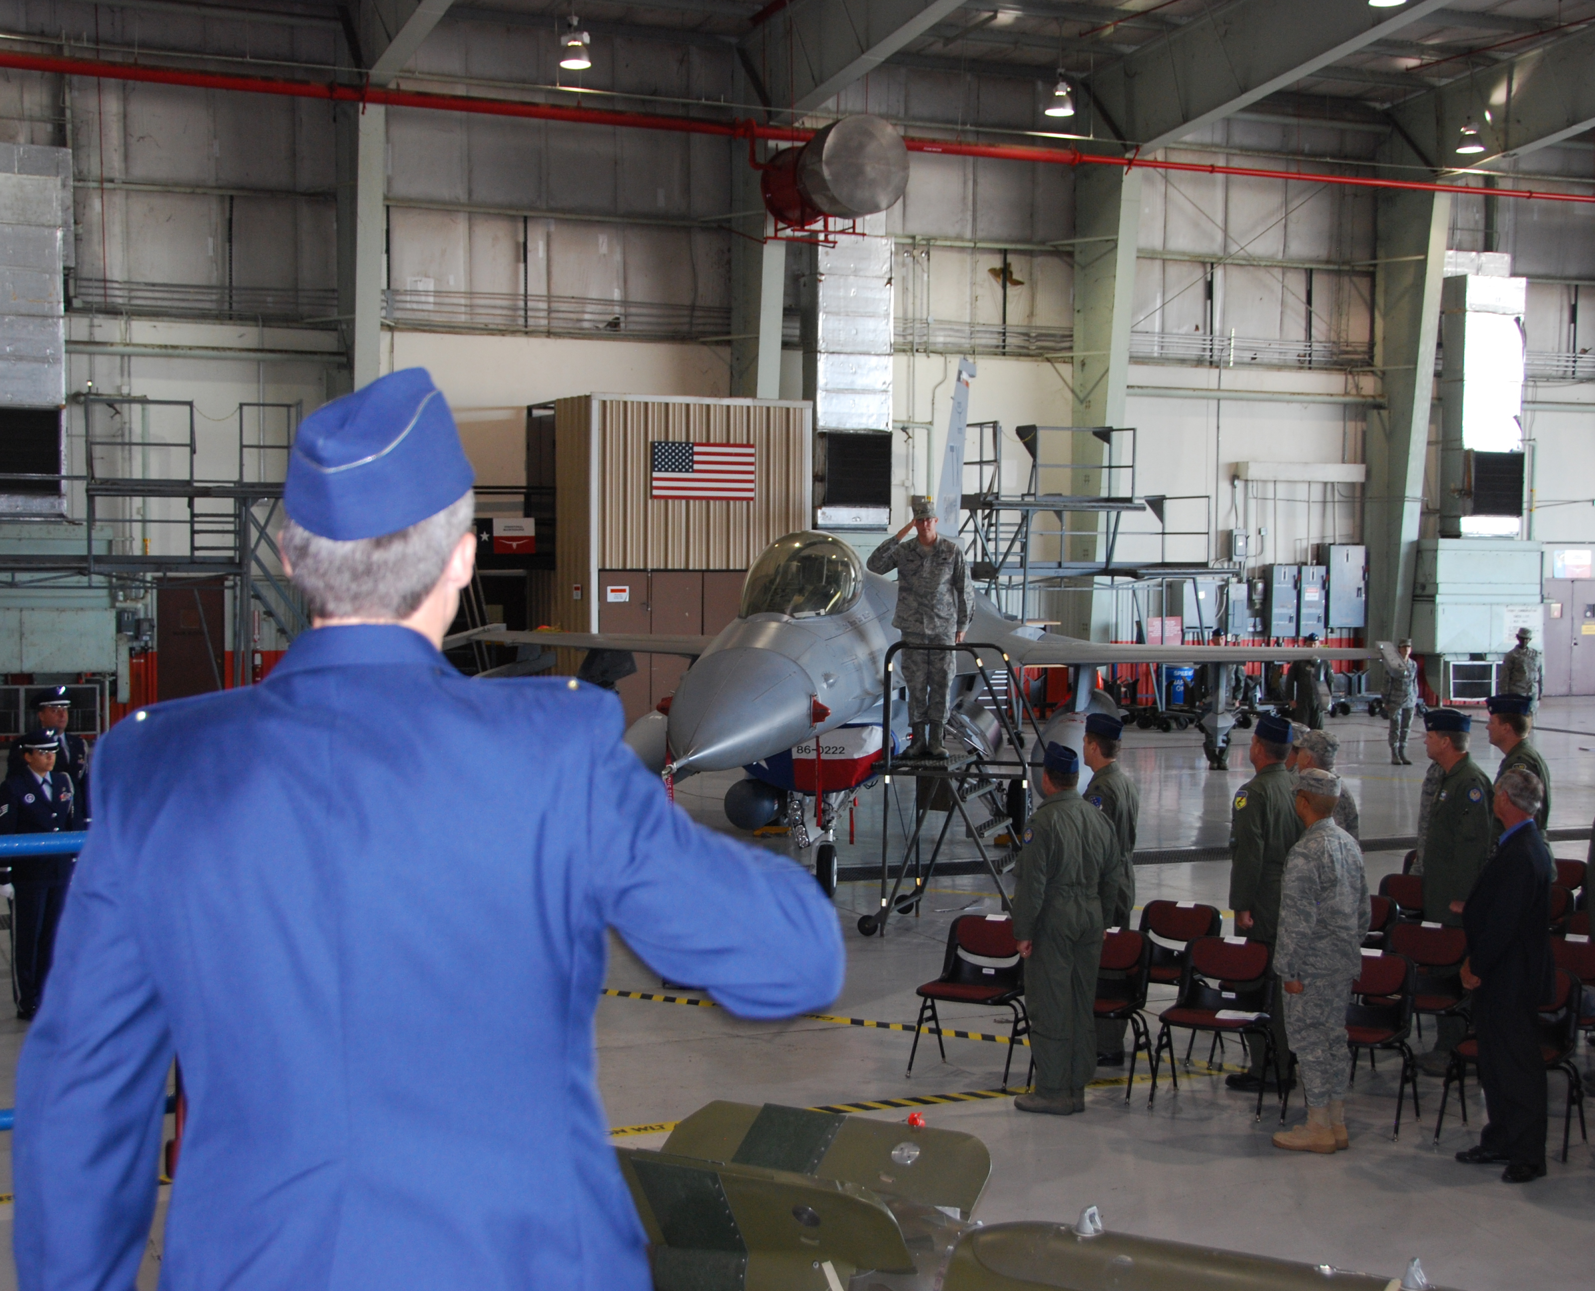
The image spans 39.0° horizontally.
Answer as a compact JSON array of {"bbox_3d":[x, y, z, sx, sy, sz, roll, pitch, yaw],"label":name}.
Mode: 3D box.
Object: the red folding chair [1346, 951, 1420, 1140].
[{"bbox_3d":[2.680,1.892,10.885,0.540,0.800,0.530,2,3,29],"label":"red folding chair"}]

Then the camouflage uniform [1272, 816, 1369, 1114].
[{"bbox_3d":[2.411,1.444,10.383,0.320,1.340,0.500,2,3,33],"label":"camouflage uniform"}]

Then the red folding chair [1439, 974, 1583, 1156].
[{"bbox_3d":[3.300,1.884,10.309,0.560,0.790,0.520,1,2,36],"label":"red folding chair"}]

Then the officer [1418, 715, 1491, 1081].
[{"bbox_3d":[3.461,1.275,11.840,0.370,1.918,0.540,1,2,12],"label":"officer"}]

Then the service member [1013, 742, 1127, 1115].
[{"bbox_3d":[1.330,1.373,11.033,0.340,1.790,0.520,2,3,44],"label":"service member"}]

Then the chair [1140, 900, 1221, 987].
[{"bbox_3d":[1.997,1.820,12.338,0.540,0.810,0.530,2,3,32],"label":"chair"}]

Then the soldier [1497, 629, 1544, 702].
[{"bbox_3d":[9.309,0.657,29.000,0.560,1.790,0.340,0,3,-9],"label":"soldier"}]

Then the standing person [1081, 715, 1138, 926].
[{"bbox_3d":[1.624,1.324,12.050,0.350,1.860,0.530,2,3,37],"label":"standing person"}]

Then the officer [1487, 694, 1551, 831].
[{"bbox_3d":[4.148,1.240,13.028,0.350,1.924,0.530,1,2,24],"label":"officer"}]

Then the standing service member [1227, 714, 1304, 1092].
[{"bbox_3d":[2.422,1.293,11.503,0.350,1.895,0.530,2,2,38],"label":"standing service member"}]

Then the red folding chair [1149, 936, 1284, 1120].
[{"bbox_3d":[2.093,1.872,11.195,0.540,0.800,0.530,1,2,28],"label":"red folding chair"}]

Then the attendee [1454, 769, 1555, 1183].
[{"bbox_3d":[3.141,1.447,10.009,0.370,1.760,0.510,0,2,4],"label":"attendee"}]

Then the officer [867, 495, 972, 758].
[{"bbox_3d":[0.894,-0.135,16.200,0.750,1.860,0.420,1,3,5],"label":"officer"}]

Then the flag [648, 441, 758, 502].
[{"bbox_3d":[-1.300,-2.435,31.500,1.520,0.810,0.040,-1,3,-24],"label":"flag"}]

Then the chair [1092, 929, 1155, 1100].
[{"bbox_3d":[1.532,1.875,11.572,0.540,0.800,0.520,2,3,27],"label":"chair"}]

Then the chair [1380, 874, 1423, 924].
[{"bbox_3d":[3.664,1.791,13.496,0.560,0.790,0.520,1,2,34],"label":"chair"}]

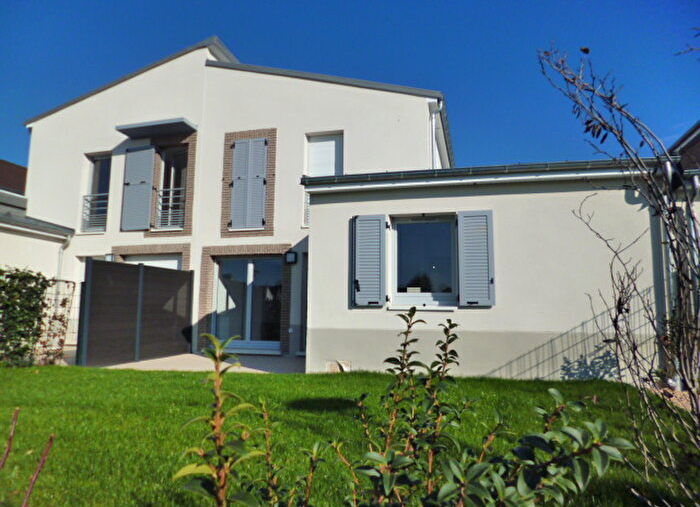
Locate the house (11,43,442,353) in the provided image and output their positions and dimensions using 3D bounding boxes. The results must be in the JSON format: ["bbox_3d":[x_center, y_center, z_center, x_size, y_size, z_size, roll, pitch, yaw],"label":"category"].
[{"bbox_3d":[-2.385,-1.082,15.586,11.200,7.700,8.400,-1,-6,14],"label":"house"}]

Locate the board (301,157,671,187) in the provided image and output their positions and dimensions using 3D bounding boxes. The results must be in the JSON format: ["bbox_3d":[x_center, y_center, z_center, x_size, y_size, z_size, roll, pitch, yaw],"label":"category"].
[{"bbox_3d":[1.645,-1.056,6.617,4.850,0.180,0.150,-1,-6,14],"label":"board"}]

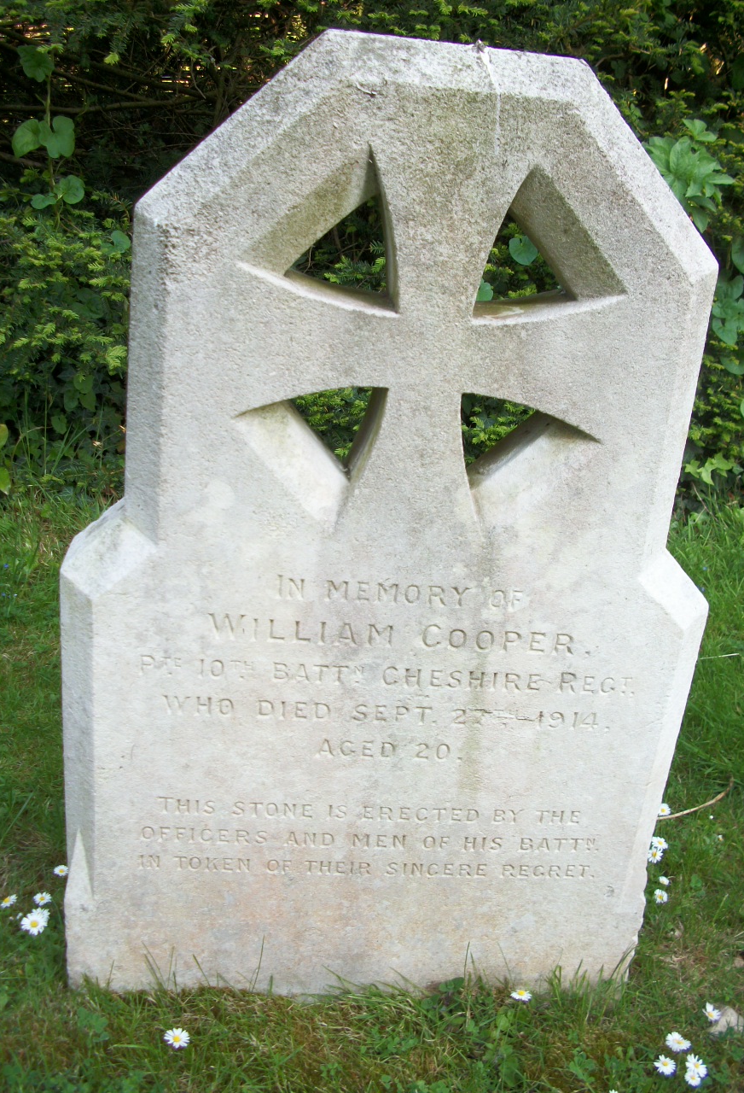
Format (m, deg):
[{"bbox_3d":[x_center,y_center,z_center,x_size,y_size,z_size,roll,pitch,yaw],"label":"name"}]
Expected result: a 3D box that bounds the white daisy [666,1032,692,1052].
[{"bbox_3d":[0.294,0.476,1.061,0.024,0.010,0.024,17,23,22],"label":"white daisy"}]

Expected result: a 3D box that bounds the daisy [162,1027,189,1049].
[{"bbox_3d":[-0.183,0.458,1.031,0.024,0.010,0.024,6,21,-7],"label":"daisy"}]

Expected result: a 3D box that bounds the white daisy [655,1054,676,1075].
[{"bbox_3d":[0.274,0.484,1.033,0.022,0.010,0.022,19,30,22],"label":"white daisy"}]

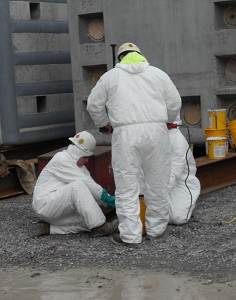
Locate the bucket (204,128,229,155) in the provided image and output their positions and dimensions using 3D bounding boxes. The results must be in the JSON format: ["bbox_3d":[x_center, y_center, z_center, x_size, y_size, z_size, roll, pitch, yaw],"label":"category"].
[{"bbox_3d":[1.221,-0.083,11.000,0.300,0.355,0.300,-3,7,0],"label":"bucket"}]

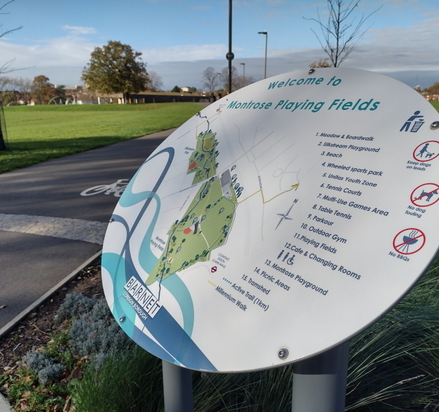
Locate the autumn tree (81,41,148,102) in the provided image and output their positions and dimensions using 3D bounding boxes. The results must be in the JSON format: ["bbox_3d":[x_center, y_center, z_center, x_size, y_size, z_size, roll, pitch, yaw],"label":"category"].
[{"bbox_3d":[-20.150,-25.568,82.220,12.666,11.650,12.666,0,14,0],"label":"autumn tree"}]

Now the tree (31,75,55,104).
[{"bbox_3d":[-61.474,-40.562,149.611,8.383,10.283,8.383,0,14,0],"label":"tree"}]

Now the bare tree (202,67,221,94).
[{"bbox_3d":[-3.335,-45.245,158.730,6.670,12.299,6.670,0,14,0],"label":"bare tree"}]

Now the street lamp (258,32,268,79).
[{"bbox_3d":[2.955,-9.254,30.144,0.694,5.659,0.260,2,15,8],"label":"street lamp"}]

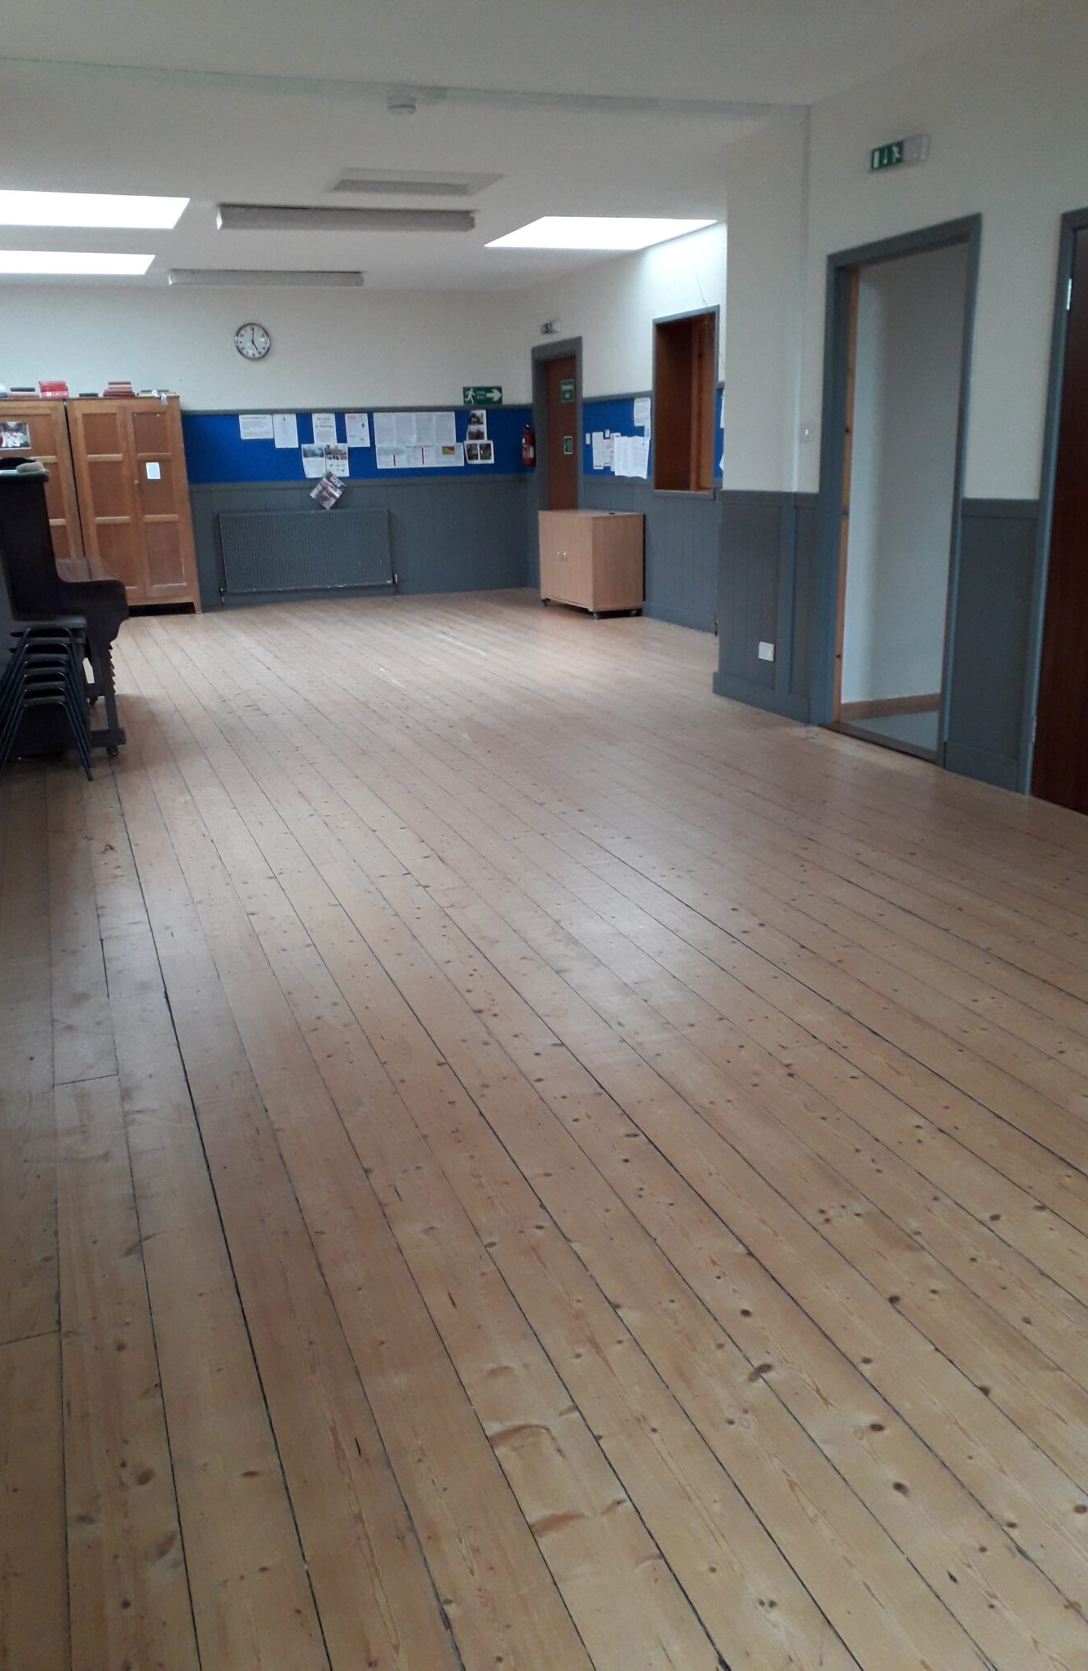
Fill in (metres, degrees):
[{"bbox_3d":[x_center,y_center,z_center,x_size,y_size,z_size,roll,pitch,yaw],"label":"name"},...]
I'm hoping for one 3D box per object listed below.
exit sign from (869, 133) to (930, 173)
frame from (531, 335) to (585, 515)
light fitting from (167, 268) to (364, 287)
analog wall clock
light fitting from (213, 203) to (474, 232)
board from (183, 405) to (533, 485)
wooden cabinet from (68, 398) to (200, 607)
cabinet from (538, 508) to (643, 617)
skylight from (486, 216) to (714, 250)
[{"bbox_3d":[1.432,-2.737,5.249,0.050,0.095,0.350,-8,17,-19],"label":"exit sign"},{"bbox_3d":[0.205,-3.354,12.049,0.150,2.250,1.260,-8,17,-19],"label":"frame"},{"bbox_3d":[-2.245,-4.526,10.600,1.528,0.094,0.188,-7,17,-17],"label":"light fitting"},{"bbox_3d":[-2.634,-4.473,11.809,0.330,0.330,0.045,-6,17,-15],"label":"analog wall clock"},{"bbox_3d":[-1.210,-3.798,8.041,1.550,0.094,0.188,-7,17,-17],"label":"light fitting"},{"bbox_3d":[-1.687,-3.701,12.332,3.300,0.630,0.030,-6,17,-15],"label":"board"},{"bbox_3d":[-3.626,-2.909,11.615,0.925,1.863,0.509,-6,17,-15],"label":"wooden cabinet"},{"bbox_3d":[0.392,-2.311,11.053,0.442,0.815,1.213,-8,17,-19],"label":"cabinet"},{"bbox_3d":[0.370,-4.237,9.184,1.230,0.060,1.310,-7,17,-18],"label":"skylight"}]

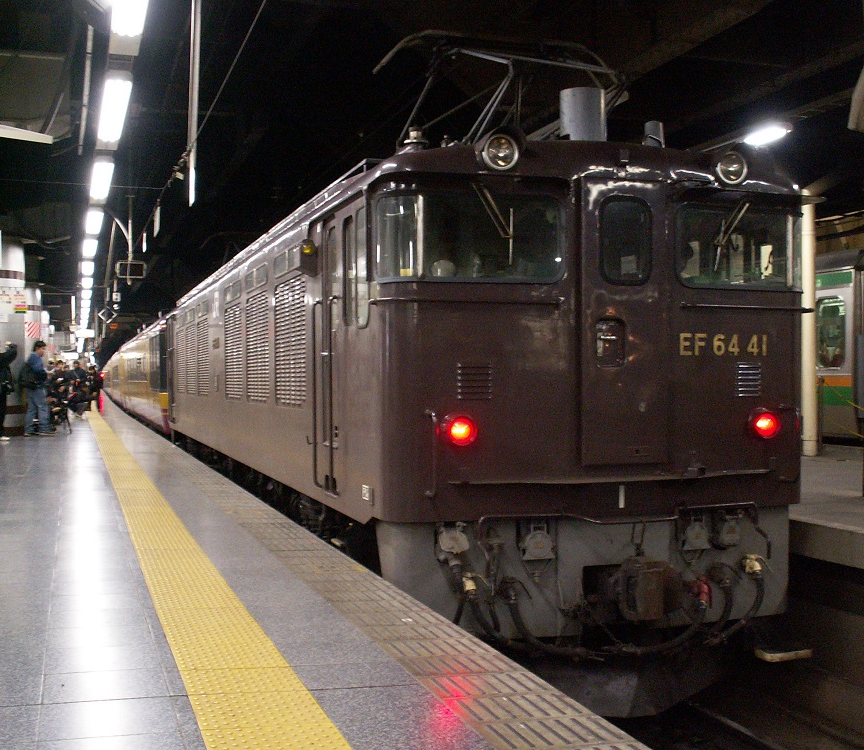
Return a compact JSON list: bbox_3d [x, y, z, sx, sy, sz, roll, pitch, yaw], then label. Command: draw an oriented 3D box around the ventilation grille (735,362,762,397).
[{"bbox_3d":[1.918,0.029,7.146,0.198,0.206,0.025,0,0,-25],"label":"ventilation grille"}]

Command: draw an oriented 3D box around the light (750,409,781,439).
[{"bbox_3d":[2.002,0.303,7.144,0.175,0.175,0.090,0,0,-17],"label":"light"}]

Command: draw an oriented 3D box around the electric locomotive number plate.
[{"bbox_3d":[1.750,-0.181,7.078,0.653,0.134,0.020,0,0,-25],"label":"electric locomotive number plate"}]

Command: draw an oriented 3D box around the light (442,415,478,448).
[{"bbox_3d":[0.165,0.310,6.597,0.175,0.175,0.090,0,0,-17],"label":"light"}]

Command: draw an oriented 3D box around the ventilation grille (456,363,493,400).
[{"bbox_3d":[0.243,0.036,6.647,0.198,0.206,0.025,0,0,-8],"label":"ventilation grille"}]

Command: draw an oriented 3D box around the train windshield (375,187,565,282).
[{"bbox_3d":[0.215,-0.778,6.748,1.050,0.517,0.302,0,0,-12],"label":"train windshield"}]

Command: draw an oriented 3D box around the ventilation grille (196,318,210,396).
[{"bbox_3d":[-3.072,-0.230,15.912,0.050,1.029,1.382,0,0,-17],"label":"ventilation grille"}]

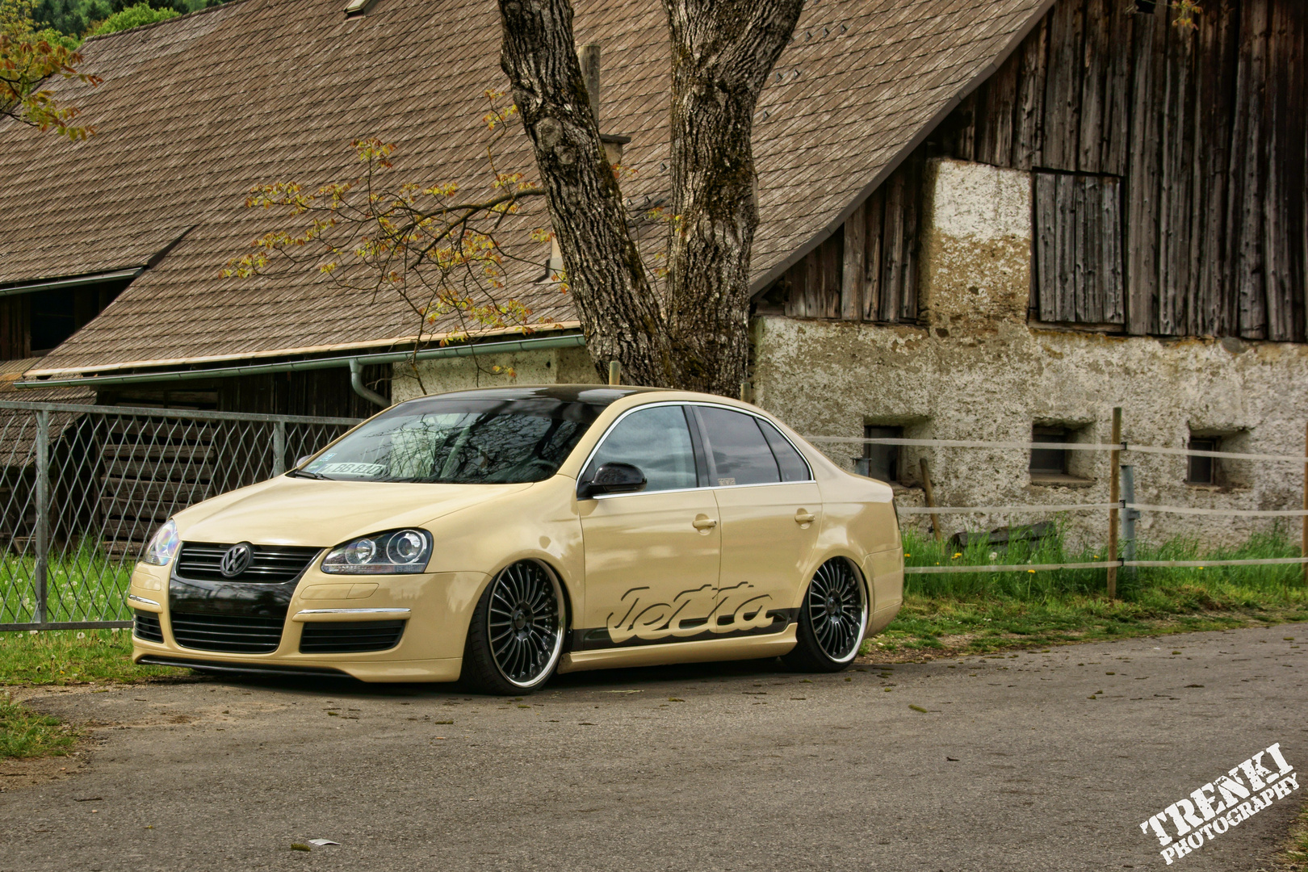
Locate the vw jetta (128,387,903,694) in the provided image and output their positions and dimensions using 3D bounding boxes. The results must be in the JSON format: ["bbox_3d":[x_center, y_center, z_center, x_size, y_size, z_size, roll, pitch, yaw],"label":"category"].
[{"bbox_3d":[-0.430,0.466,11.900,1.830,1.380,4.540,0,-2,35],"label":"vw jetta"}]

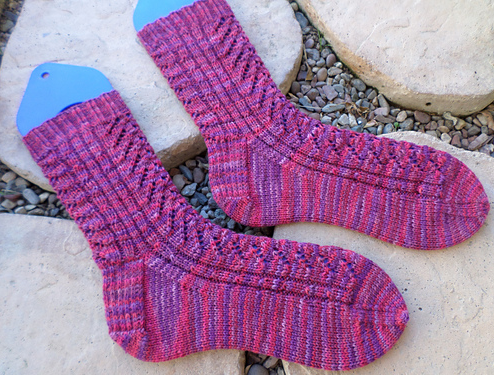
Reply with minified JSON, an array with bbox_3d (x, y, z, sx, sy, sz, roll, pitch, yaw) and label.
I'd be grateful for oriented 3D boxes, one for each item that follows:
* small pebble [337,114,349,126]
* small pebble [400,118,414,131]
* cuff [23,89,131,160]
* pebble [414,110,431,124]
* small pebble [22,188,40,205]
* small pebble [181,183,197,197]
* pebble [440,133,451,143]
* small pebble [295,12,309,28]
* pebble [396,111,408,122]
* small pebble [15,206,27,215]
[{"bbox_3d":[0.107,-0.074,0.399,0.013,0.009,0.012,-44,75,-12],"label":"small pebble"},{"bbox_3d":[0.175,-0.069,0.395,0.017,0.008,0.011,-38,74,-11],"label":"small pebble"},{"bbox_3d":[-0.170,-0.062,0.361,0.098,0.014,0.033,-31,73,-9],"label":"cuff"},{"bbox_3d":[0.193,-0.077,0.397,0.018,0.009,0.012,31,74,12],"label":"pebble"},{"bbox_3d":[-0.227,0.010,0.380,0.009,0.007,0.021,-39,74,-11],"label":"small pebble"},{"bbox_3d":[-0.060,0.002,0.377,0.018,0.008,0.010,-39,74,-11],"label":"small pebble"},{"bbox_3d":[0.214,-0.053,0.388,0.009,0.007,0.011,-13,71,-3],"label":"pebble"},{"bbox_3d":[0.068,-0.206,0.446,0.011,0.008,0.023,-27,72,-7],"label":"small pebble"},{"bbox_3d":[0.171,-0.078,0.398,0.010,0.007,0.015,36,76,13],"label":"pebble"},{"bbox_3d":[-0.234,0.024,0.375,0.012,0.007,0.009,-7,71,0],"label":"small pebble"}]

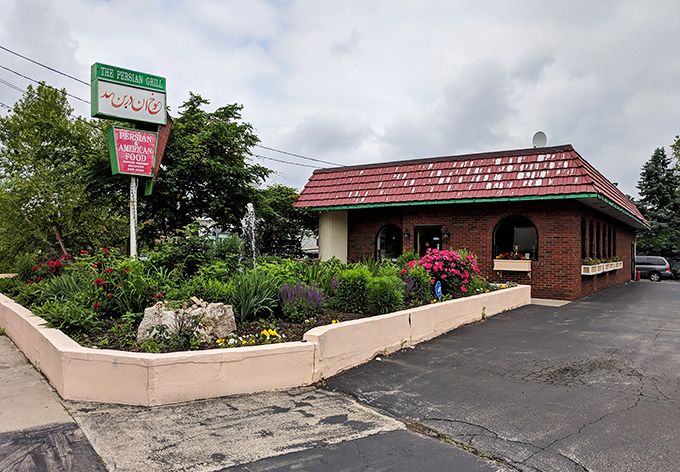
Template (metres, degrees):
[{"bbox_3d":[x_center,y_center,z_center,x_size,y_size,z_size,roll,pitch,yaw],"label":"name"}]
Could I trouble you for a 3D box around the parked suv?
[{"bbox_3d":[19.900,2.200,35.000,5.050,1.750,1.950,-1,-2,33],"label":"parked suv"}]

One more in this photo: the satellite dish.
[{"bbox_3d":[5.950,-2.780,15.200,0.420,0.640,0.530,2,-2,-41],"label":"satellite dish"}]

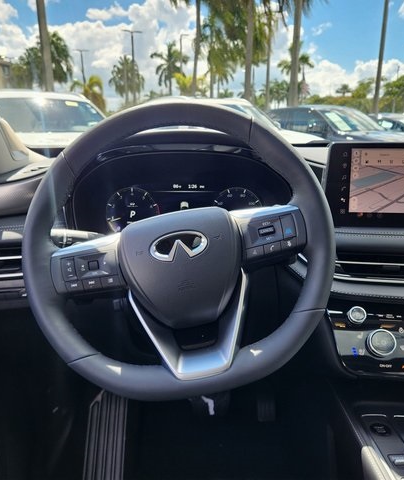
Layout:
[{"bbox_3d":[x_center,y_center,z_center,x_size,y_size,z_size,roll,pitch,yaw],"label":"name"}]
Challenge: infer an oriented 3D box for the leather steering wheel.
[{"bbox_3d":[-0.029,0.011,0.532,0.378,0.367,0.090,-11,-7,-1],"label":"leather steering wheel"}]

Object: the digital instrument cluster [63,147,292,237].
[{"bbox_3d":[-0.030,-0.065,0.700,0.365,0.155,0.065,0,-3,0],"label":"digital instrument cluster"}]

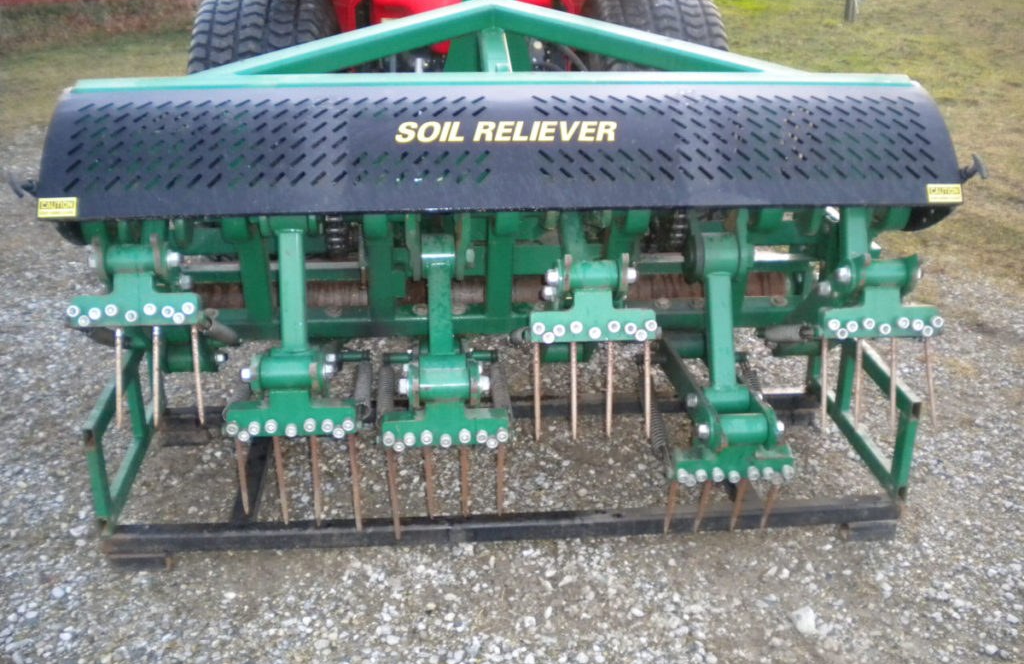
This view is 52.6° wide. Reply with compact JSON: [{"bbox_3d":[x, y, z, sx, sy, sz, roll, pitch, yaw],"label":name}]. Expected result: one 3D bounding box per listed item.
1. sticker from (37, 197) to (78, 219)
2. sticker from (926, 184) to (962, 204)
[{"bbox_3d":[-0.894,-0.244,2.038,0.075,0.040,0.003,-1,-6,-5],"label":"sticker"},{"bbox_3d":[0.916,-0.292,2.188,0.075,0.040,0.003,-1,-6,-5],"label":"sticker"}]

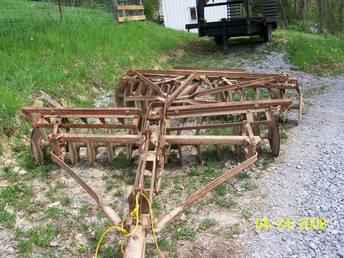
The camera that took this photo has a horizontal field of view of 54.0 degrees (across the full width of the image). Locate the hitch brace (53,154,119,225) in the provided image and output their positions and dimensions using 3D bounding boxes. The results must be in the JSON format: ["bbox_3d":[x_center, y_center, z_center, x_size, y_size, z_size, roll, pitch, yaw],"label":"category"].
[{"bbox_3d":[-0.718,0.419,2.647,0.065,0.060,1.196,-16,27,-35],"label":"hitch brace"}]

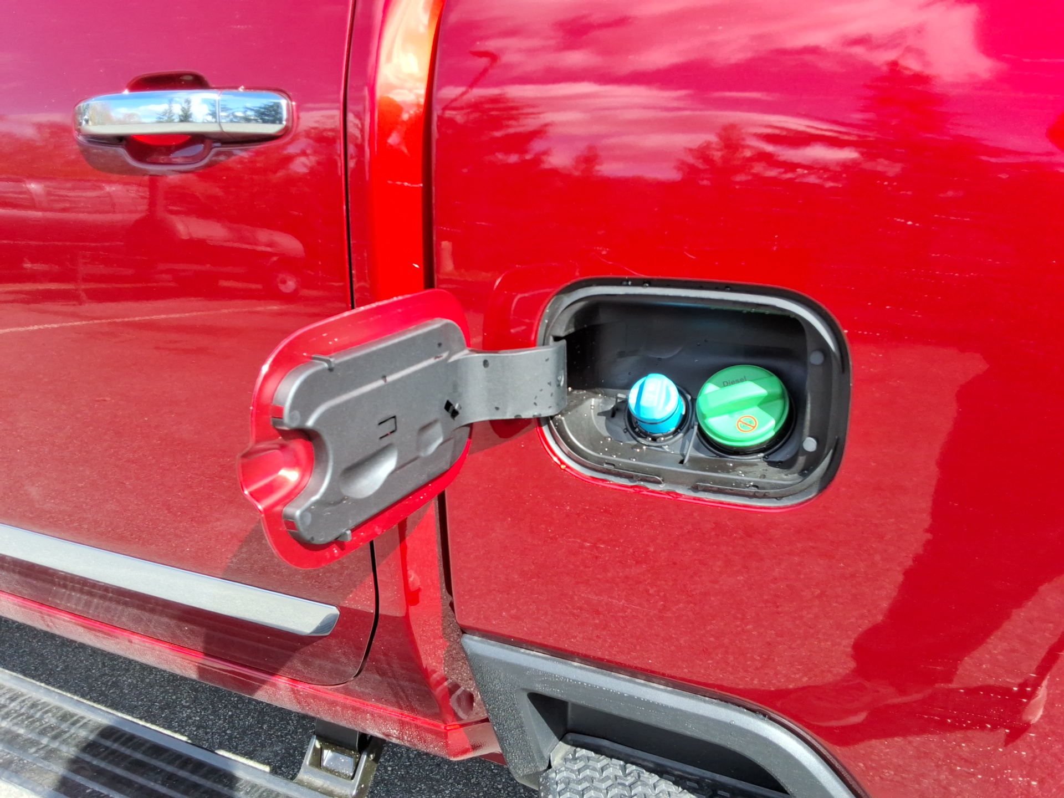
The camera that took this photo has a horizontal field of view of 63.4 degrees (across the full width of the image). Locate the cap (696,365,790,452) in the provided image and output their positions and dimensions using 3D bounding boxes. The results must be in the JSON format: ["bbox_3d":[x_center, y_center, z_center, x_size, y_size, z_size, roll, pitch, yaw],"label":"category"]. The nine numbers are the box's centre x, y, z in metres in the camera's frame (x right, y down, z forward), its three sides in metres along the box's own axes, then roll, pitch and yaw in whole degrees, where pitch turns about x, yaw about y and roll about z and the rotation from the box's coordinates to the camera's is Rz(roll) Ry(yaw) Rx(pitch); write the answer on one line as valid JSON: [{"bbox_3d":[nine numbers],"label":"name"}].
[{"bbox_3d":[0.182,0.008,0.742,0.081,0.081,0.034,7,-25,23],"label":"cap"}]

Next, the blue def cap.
[{"bbox_3d":[0.112,0.006,0.765,0.046,0.046,0.035,7,-21,23],"label":"blue def cap"}]

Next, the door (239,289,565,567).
[{"bbox_3d":[-0.083,0.016,0.654,0.082,0.185,0.297,9,22,29],"label":"door"}]

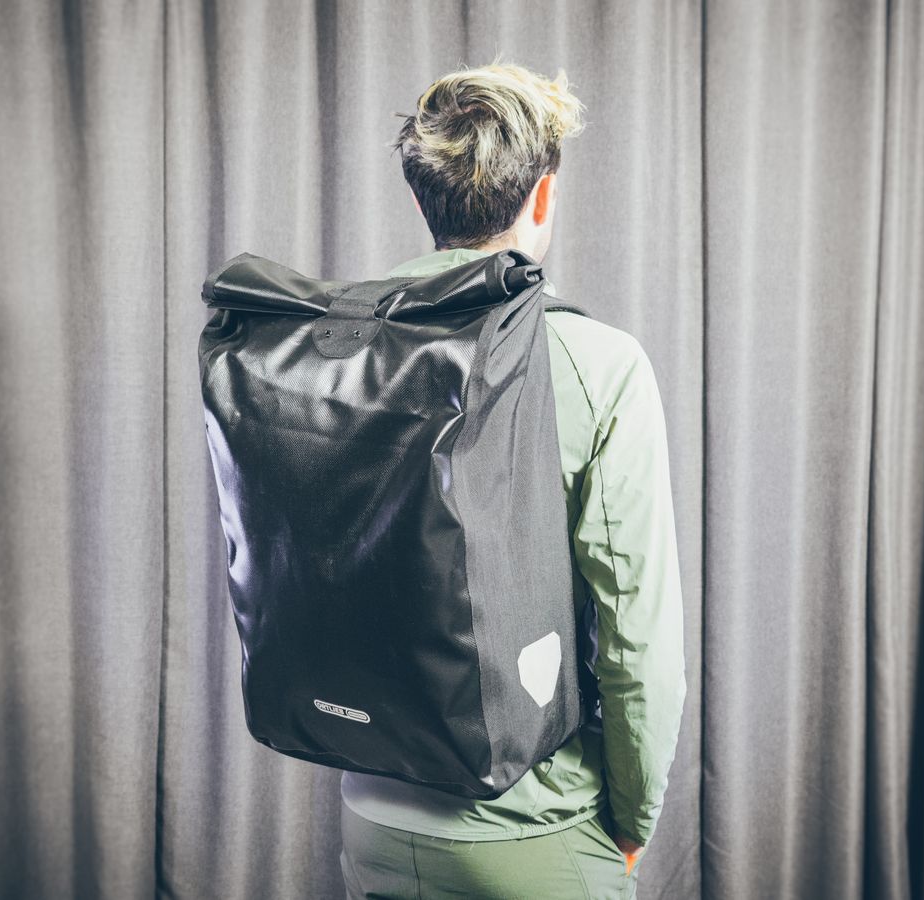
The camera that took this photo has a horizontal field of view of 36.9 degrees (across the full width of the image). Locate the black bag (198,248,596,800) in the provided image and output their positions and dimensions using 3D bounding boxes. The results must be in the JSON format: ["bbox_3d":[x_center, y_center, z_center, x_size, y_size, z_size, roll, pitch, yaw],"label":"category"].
[{"bbox_3d":[-0.072,0.060,1.460,0.340,0.520,0.210,0,5,34],"label":"black bag"}]

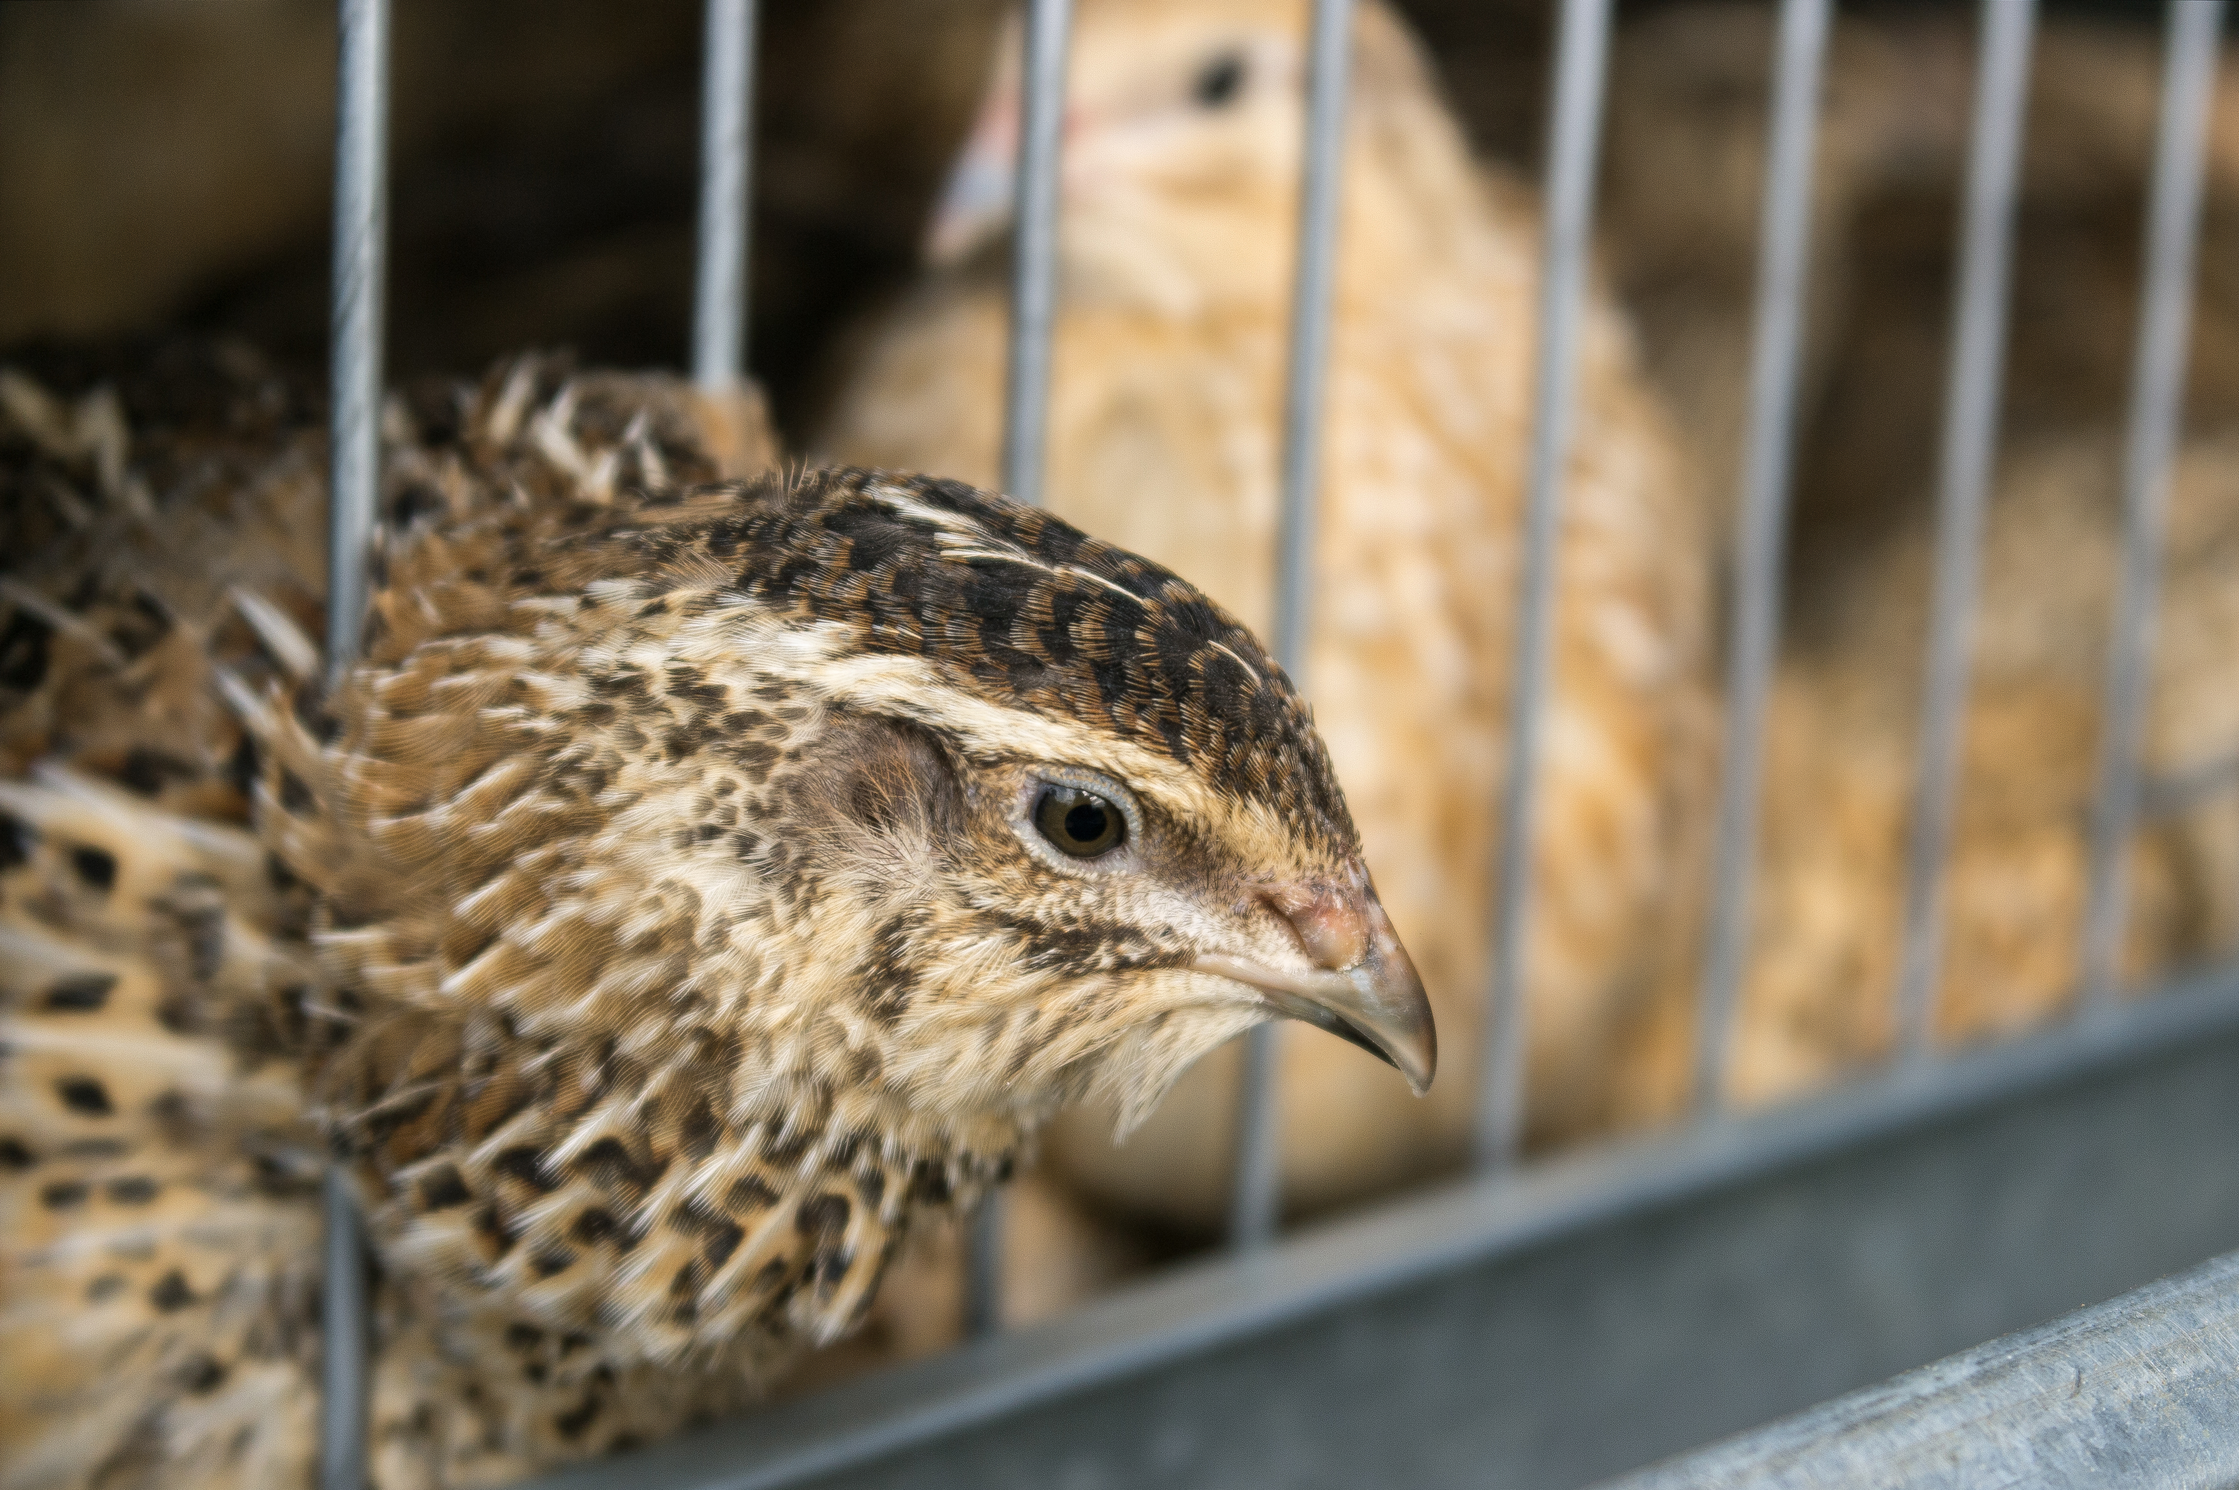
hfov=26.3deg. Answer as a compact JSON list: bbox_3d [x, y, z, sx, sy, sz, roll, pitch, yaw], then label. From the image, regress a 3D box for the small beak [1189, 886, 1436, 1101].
[{"bbox_3d":[0.015,0.014,0.310,0.018,0.010,0.008,32,11,6],"label":"small beak"}]

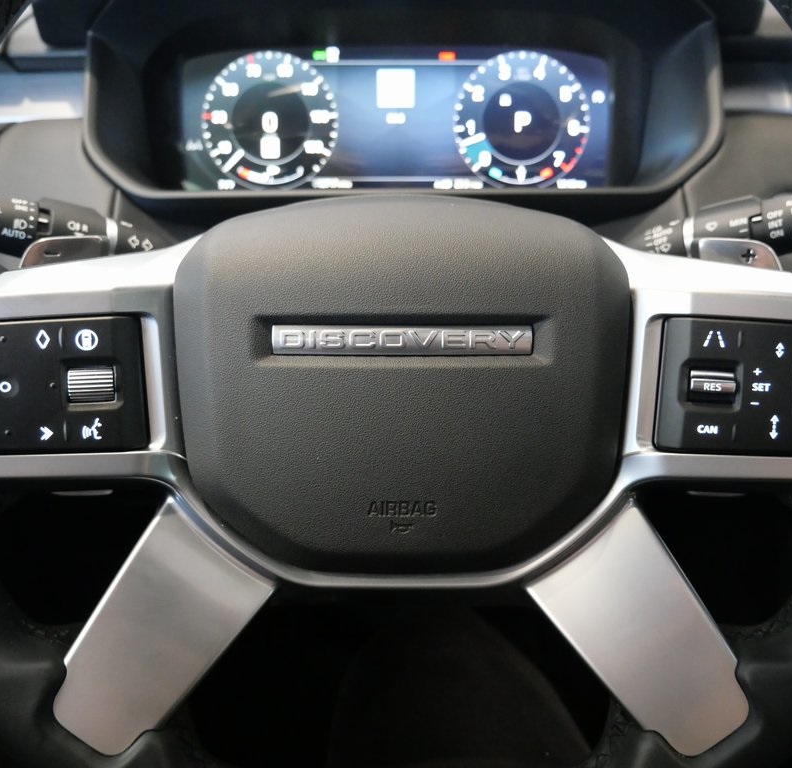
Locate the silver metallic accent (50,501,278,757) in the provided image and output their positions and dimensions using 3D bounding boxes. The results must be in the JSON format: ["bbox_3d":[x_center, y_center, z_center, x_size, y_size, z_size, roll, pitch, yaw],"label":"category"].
[{"bbox_3d":[-0.081,0.083,0.242,0.047,0.081,0.018,37,-3,-1],"label":"silver metallic accent"}]

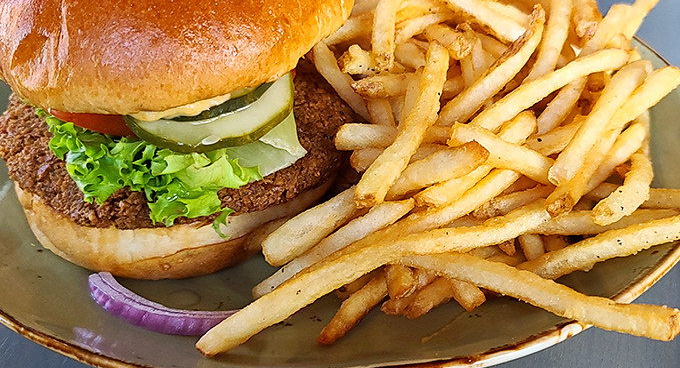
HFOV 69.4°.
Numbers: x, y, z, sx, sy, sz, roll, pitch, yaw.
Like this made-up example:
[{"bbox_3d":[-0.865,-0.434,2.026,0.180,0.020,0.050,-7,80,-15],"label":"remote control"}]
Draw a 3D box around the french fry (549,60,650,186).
[{"bbox_3d":[0.088,-0.022,0.164,0.008,0.008,0.073,31,55,30],"label":"french fry"}]

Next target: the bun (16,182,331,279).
[{"bbox_3d":[-0.057,-0.011,0.186,0.111,0.027,0.111,0,42,0],"label":"bun"}]

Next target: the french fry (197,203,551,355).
[{"bbox_3d":[0.013,0.023,0.137,0.103,0.009,0.011,-19,45,-8],"label":"french fry"}]

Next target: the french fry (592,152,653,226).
[{"bbox_3d":[0.090,0.001,0.155,0.011,0.009,0.033,32,60,30],"label":"french fry"}]

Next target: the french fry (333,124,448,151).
[{"bbox_3d":[0.020,-0.018,0.176,0.041,0.008,0.008,-3,42,0],"label":"french fry"}]

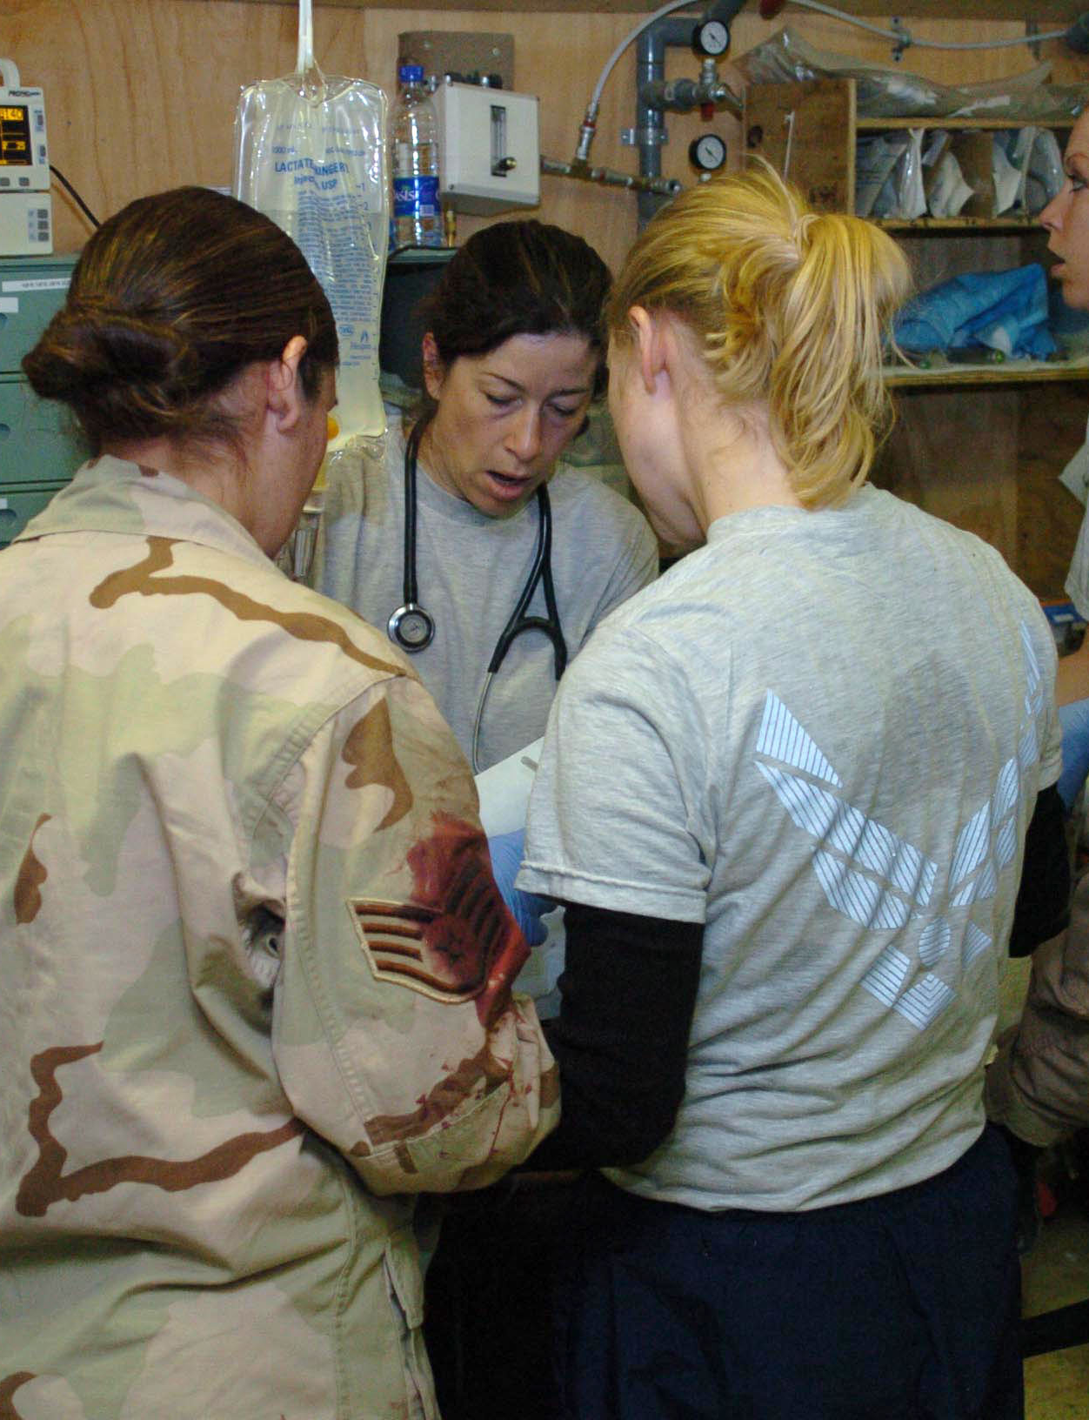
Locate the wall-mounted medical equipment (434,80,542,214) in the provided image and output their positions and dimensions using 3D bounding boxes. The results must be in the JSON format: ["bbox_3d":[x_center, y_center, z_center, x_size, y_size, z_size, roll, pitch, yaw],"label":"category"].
[{"bbox_3d":[-0.122,-0.913,4.470,0.182,0.174,0.140,0,0,-34],"label":"wall-mounted medical equipment"}]

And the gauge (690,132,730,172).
[{"bbox_3d":[0.286,-0.971,4.760,0.064,0.064,0.032,-6,13,-27],"label":"gauge"}]

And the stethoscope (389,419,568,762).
[{"bbox_3d":[-0.062,-0.116,2.570,0.165,0.340,0.170,-1,12,-5],"label":"stethoscope"}]

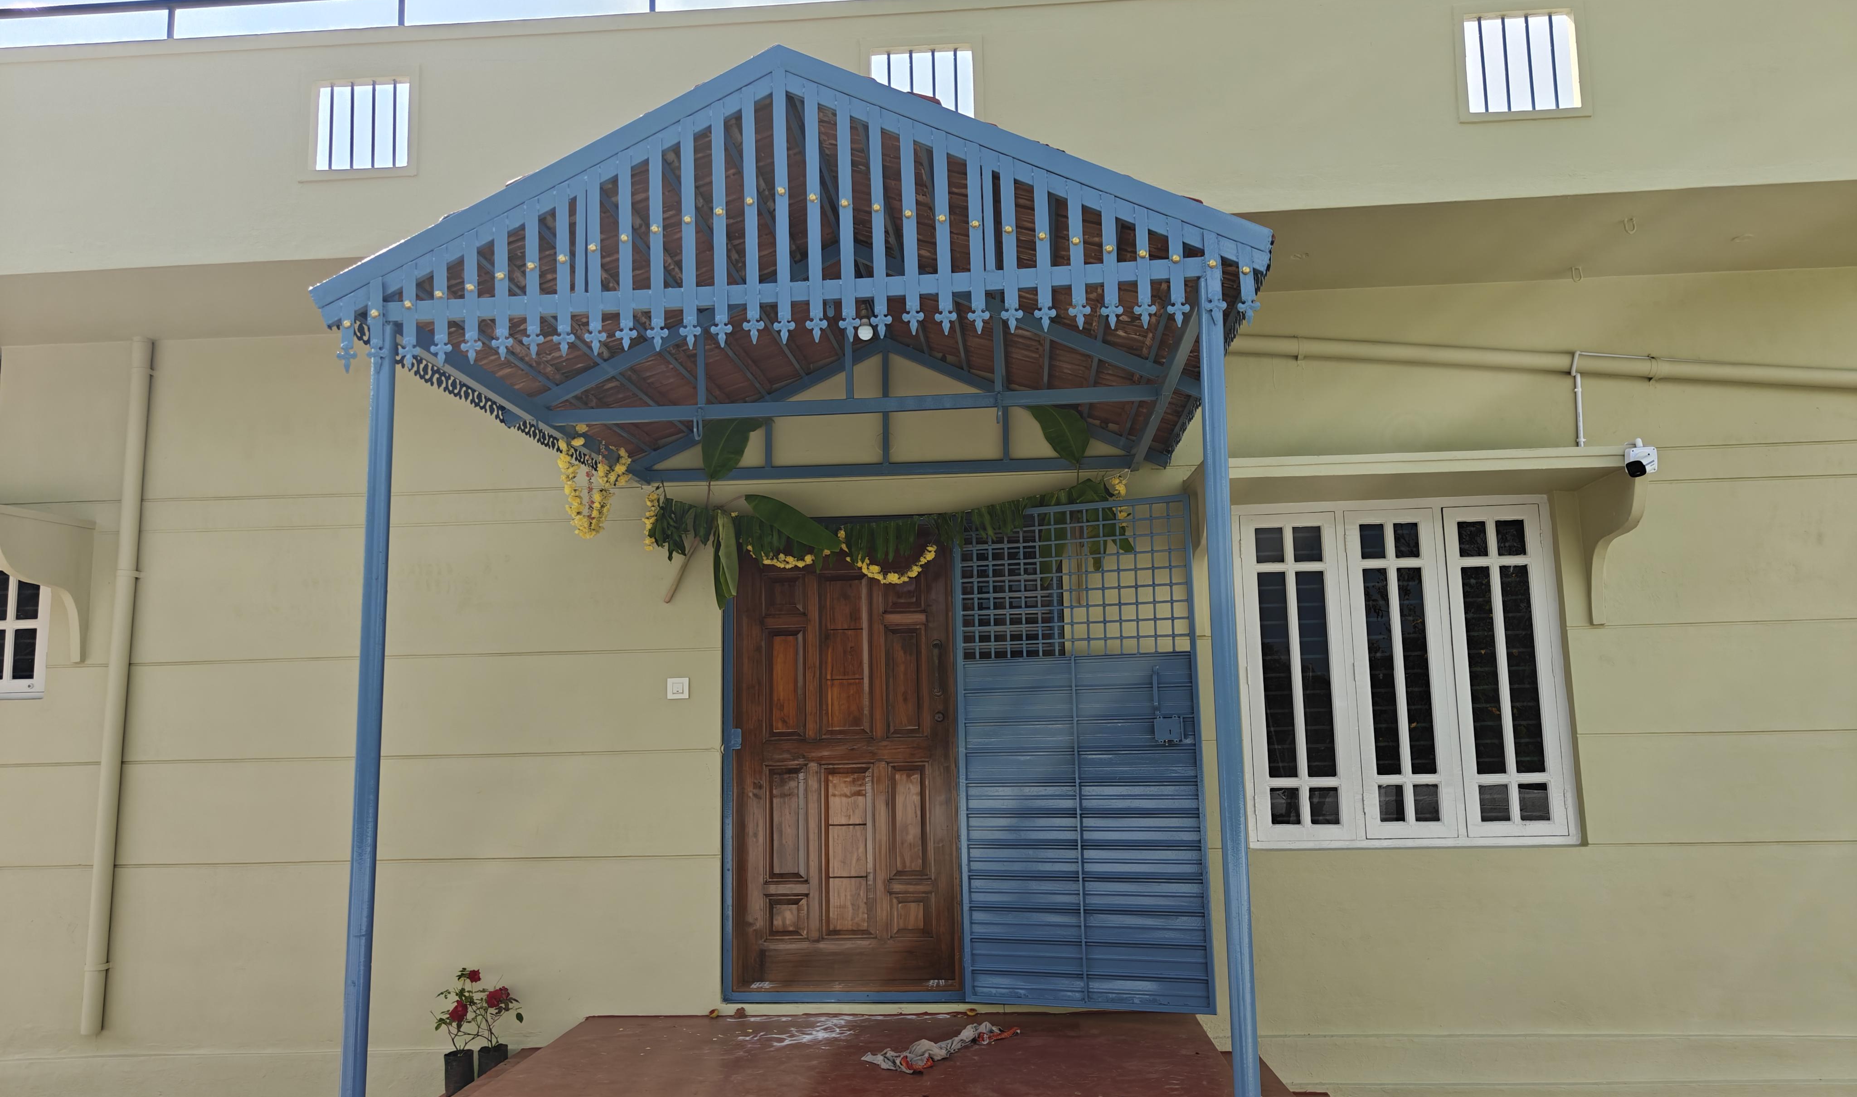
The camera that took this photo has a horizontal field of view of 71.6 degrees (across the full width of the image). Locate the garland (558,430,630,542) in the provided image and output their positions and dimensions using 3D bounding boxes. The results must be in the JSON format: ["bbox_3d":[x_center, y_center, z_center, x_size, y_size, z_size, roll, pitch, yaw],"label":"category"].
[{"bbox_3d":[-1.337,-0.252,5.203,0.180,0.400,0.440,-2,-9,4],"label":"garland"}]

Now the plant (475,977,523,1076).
[{"bbox_3d":[-1.836,2.082,5.458,0.190,0.465,0.190,-2,-9,4],"label":"plant"}]

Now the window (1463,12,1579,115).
[{"bbox_3d":[2.307,-1.883,5.045,0.418,0.407,0.100,-2,-9,4],"label":"window"}]

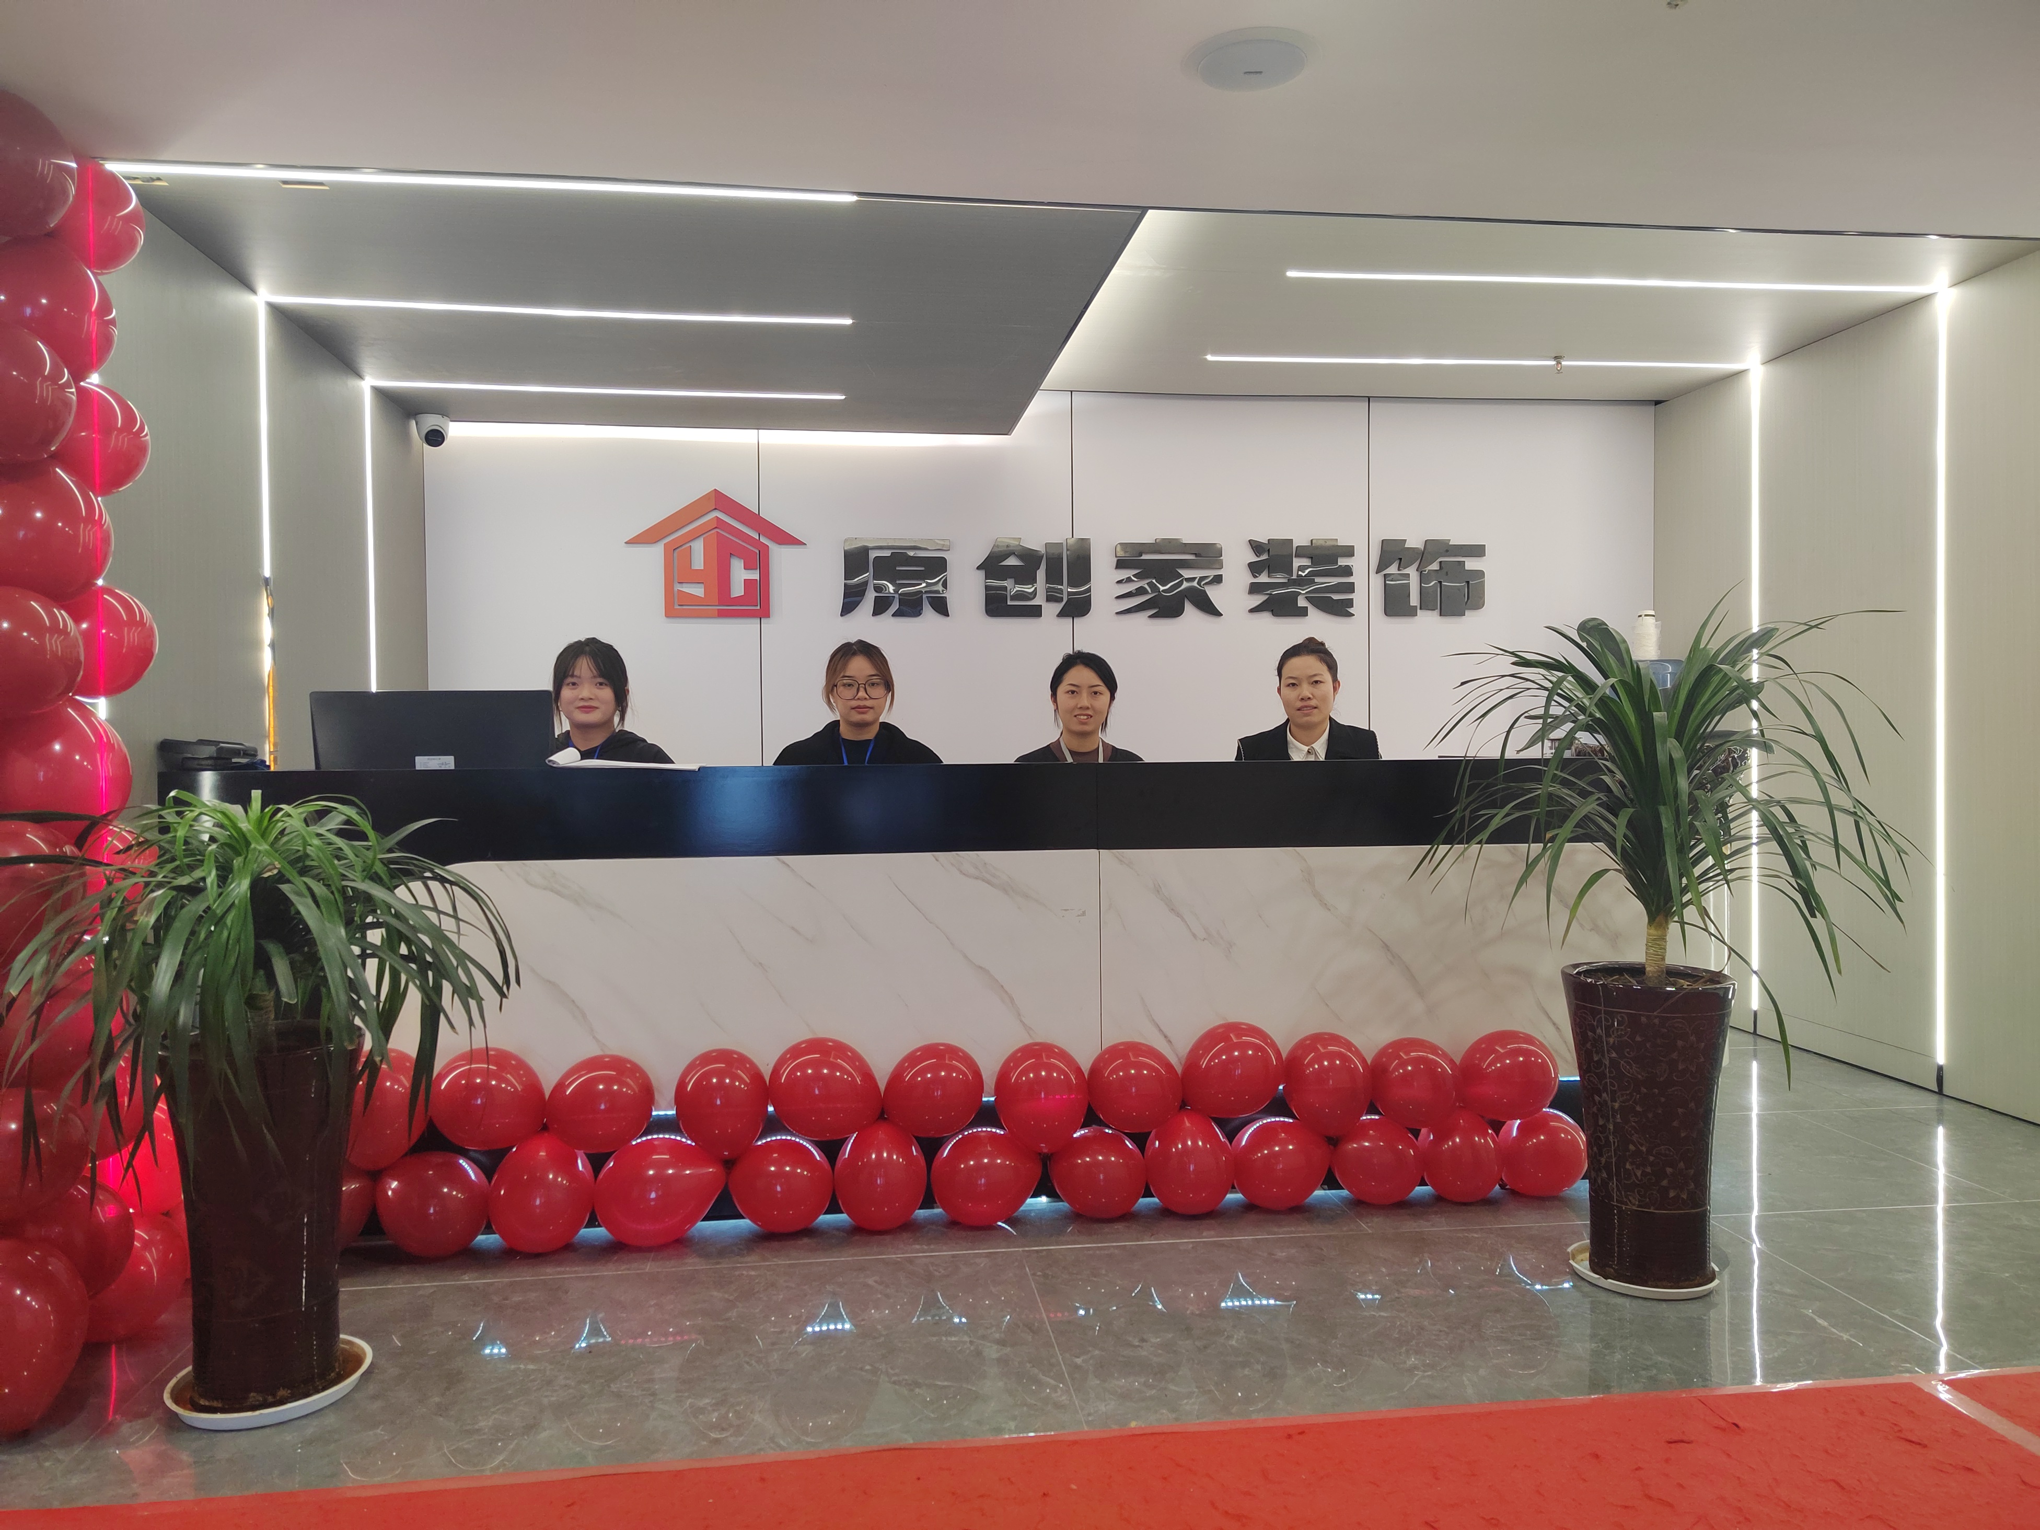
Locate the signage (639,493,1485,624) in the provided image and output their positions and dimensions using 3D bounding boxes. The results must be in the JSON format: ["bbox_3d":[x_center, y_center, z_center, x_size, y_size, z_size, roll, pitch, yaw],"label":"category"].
[{"bbox_3d":[0.217,-0.823,5.335,3.450,0.490,0.050,-1,1,-7],"label":"signage"}]

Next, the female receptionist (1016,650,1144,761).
[{"bbox_3d":[0.188,0.368,3.728,0.450,1.370,0.520,-1,1,-3],"label":"female receptionist"}]

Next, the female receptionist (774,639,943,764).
[{"bbox_3d":[-0.423,0.359,3.652,0.480,1.401,0.520,-1,1,-7],"label":"female receptionist"}]

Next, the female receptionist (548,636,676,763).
[{"bbox_3d":[-1.129,0.365,3.564,0.470,1.406,0.520,-1,1,-11],"label":"female receptionist"}]

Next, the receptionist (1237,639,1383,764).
[{"bbox_3d":[0.834,0.345,3.808,0.460,1.401,0.520,-1,1,1],"label":"receptionist"}]

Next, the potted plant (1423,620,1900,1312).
[{"bbox_3d":[1.306,0.363,2.824,0.930,1.390,0.900,-1,1,-7],"label":"potted plant"}]

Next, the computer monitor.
[{"bbox_3d":[-1.438,0.037,3.329,0.560,0.430,0.170,-1,1,-2],"label":"computer monitor"}]

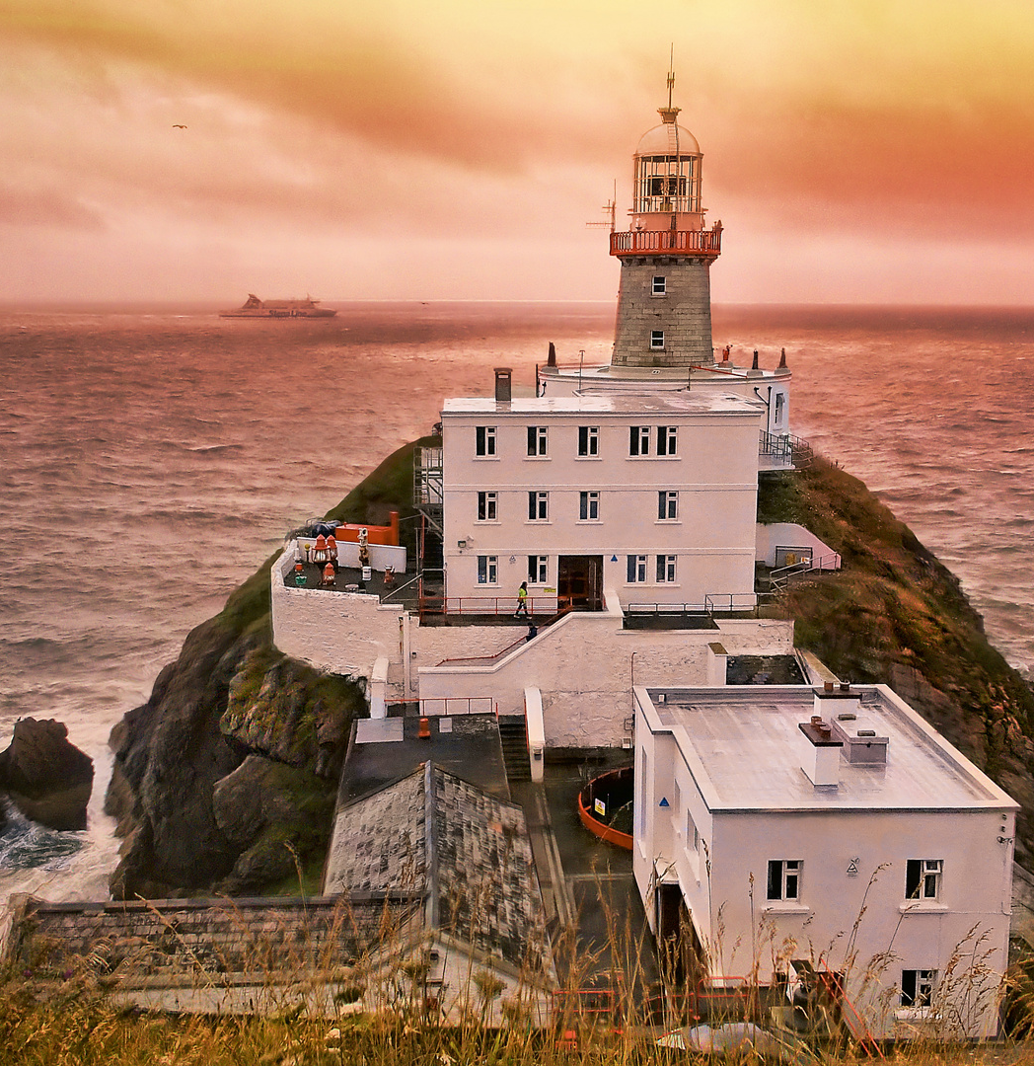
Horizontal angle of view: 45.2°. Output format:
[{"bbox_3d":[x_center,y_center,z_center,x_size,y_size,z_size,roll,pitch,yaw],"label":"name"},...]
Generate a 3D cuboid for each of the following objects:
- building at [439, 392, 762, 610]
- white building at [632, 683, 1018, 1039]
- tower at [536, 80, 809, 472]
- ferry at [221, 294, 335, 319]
[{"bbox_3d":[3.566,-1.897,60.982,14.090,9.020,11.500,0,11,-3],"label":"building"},{"bbox_3d":[8.643,9.498,38.421,8.810,6.800,10.470,0,11,-3],"label":"white building"},{"bbox_3d":[9.346,-15.825,75.193,16.200,21.840,15.800,0,11,-3],"label":"tower"},{"bbox_3d":[-414.675,-392.746,2155.662,209.000,40.000,27.000,-1,11,-8],"label":"ferry"}]

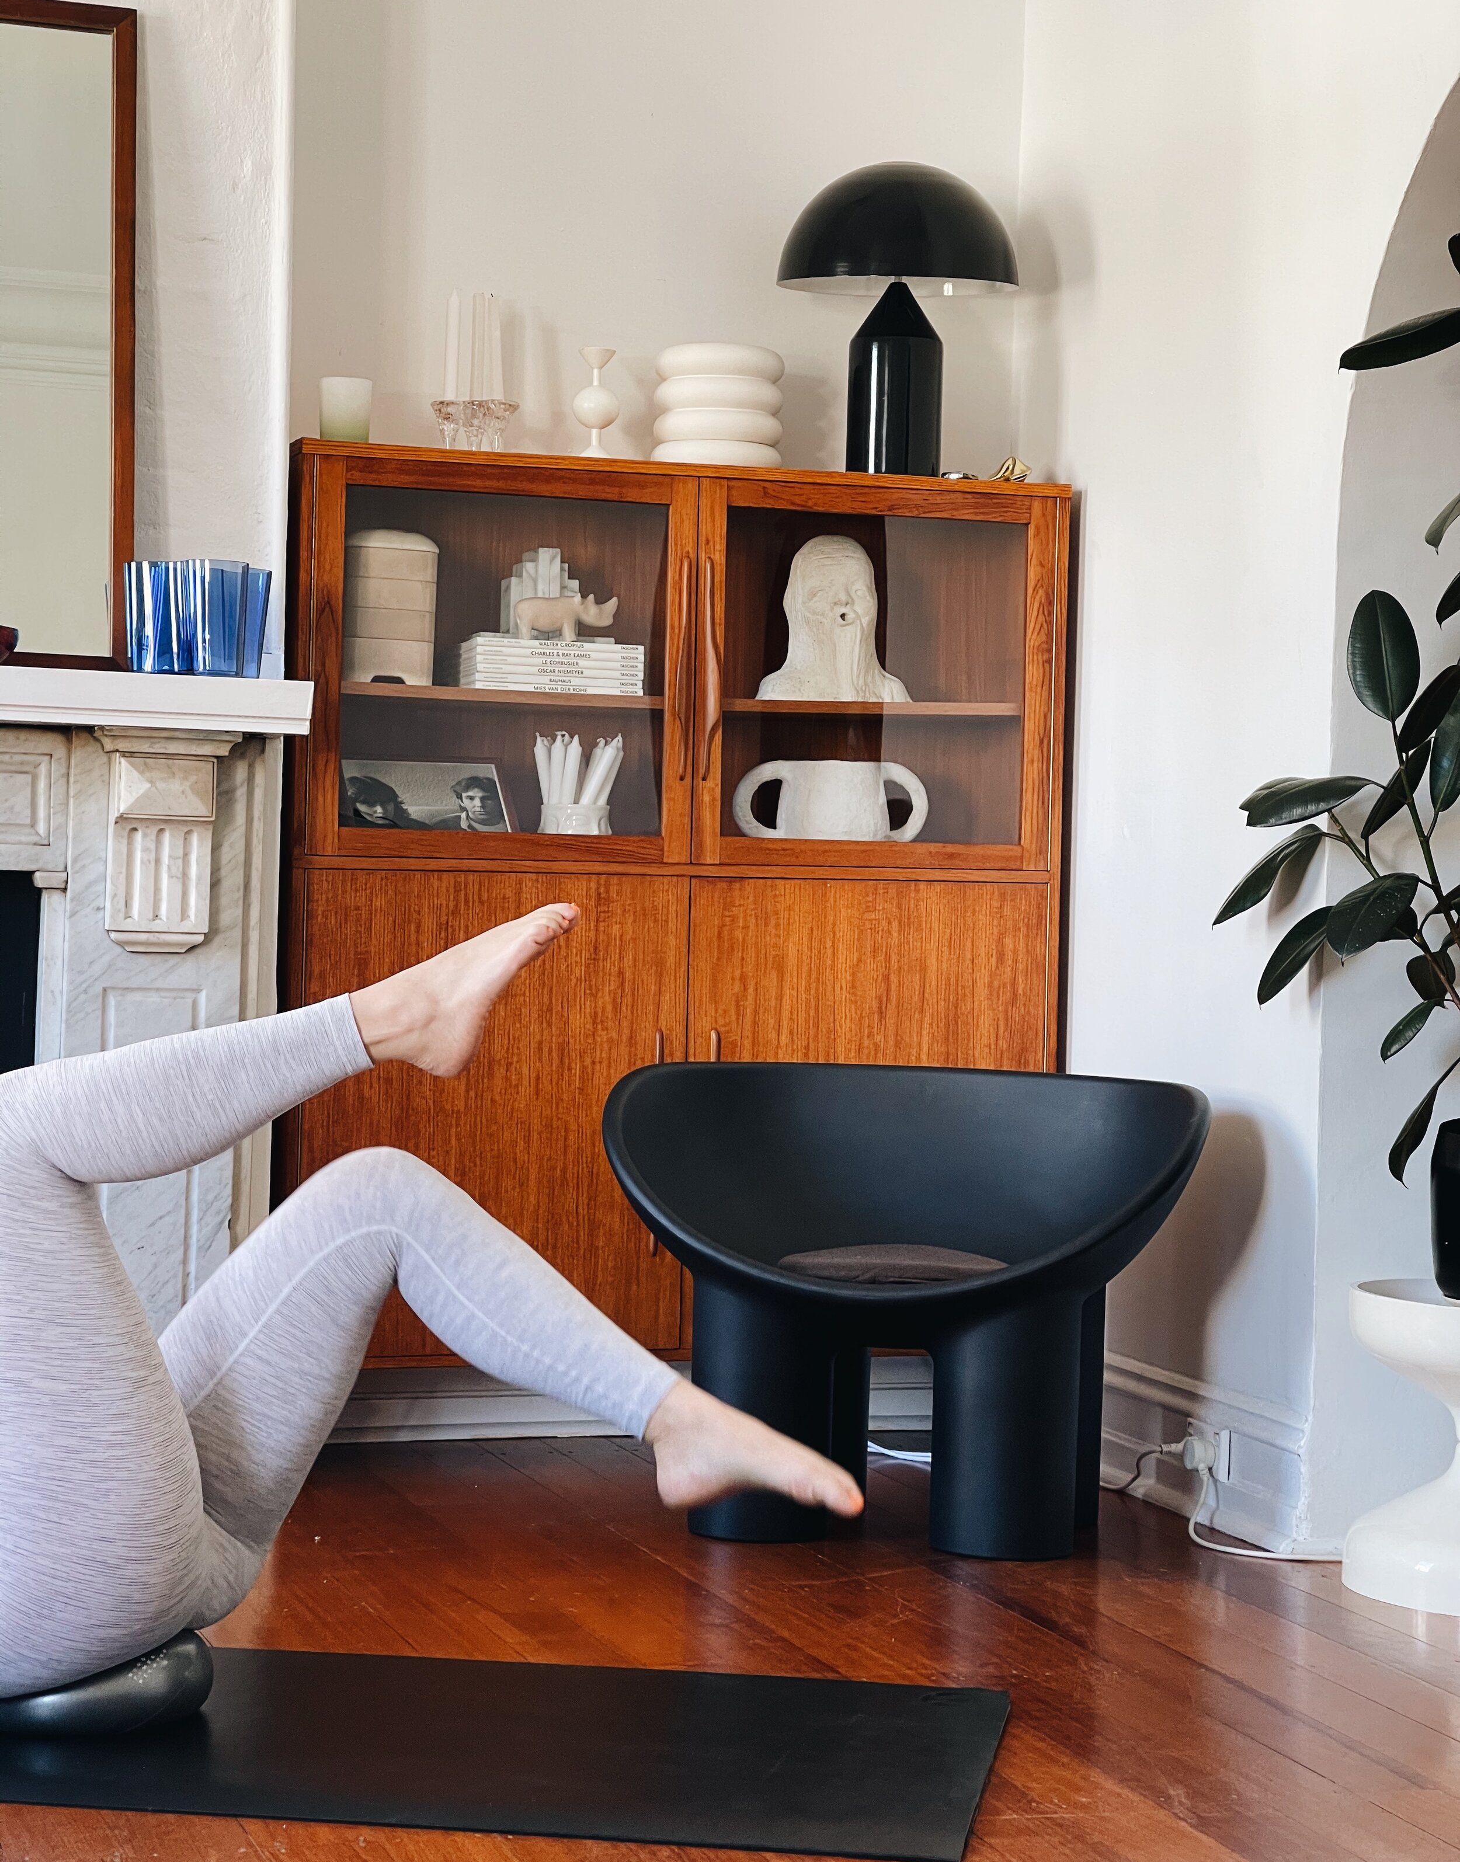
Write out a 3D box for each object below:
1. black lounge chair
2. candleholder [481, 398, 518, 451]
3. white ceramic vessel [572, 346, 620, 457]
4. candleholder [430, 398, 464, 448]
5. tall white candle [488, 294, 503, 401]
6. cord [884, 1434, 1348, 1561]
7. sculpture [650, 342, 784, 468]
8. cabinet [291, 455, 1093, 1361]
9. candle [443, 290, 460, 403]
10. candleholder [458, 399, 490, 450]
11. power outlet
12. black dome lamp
[{"bbox_3d":[0.250,0.516,5.020,0.850,0.630,0.580,2,2,12],"label":"black lounge chair"},{"bbox_3d":[-0.346,-0.759,5.420,0.054,0.085,0.054,1,1,0],"label":"candleholder"},{"bbox_3d":[-0.205,-0.790,5.442,0.071,0.183,0.071,1,2,0],"label":"white ceramic vessel"},{"bbox_3d":[-0.421,-0.747,5.347,0.050,0.091,0.050,1,2,-19],"label":"candleholder"},{"bbox_3d":[-0.353,-0.876,5.420,0.023,0.168,0.023,1,1,-18],"label":"tall white candle"},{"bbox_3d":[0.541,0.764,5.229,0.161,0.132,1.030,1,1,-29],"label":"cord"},{"bbox_3d":[-0.020,-0.799,5.538,0.200,0.205,0.200,1,2,0],"label":"sculpture"},{"bbox_3d":[-0.125,-0.016,5.521,1.200,1.365,0.400,1,2,-19],"label":"cabinet"},{"bbox_3d":[-0.415,-0.864,5.345,0.023,0.174,0.023,1,2,-19],"label":"candle"},{"bbox_3d":[-0.385,-0.760,5.420,0.050,0.085,0.050,1,1,-18],"label":"candleholder"},{"bbox_3d":[0.669,0.729,5.051,0.025,0.074,0.117,1,1,-18],"label":"power outlet"},{"bbox_3d":[0.254,-0.941,5.581,0.377,0.500,0.377,1,2,0],"label":"black dome lamp"}]

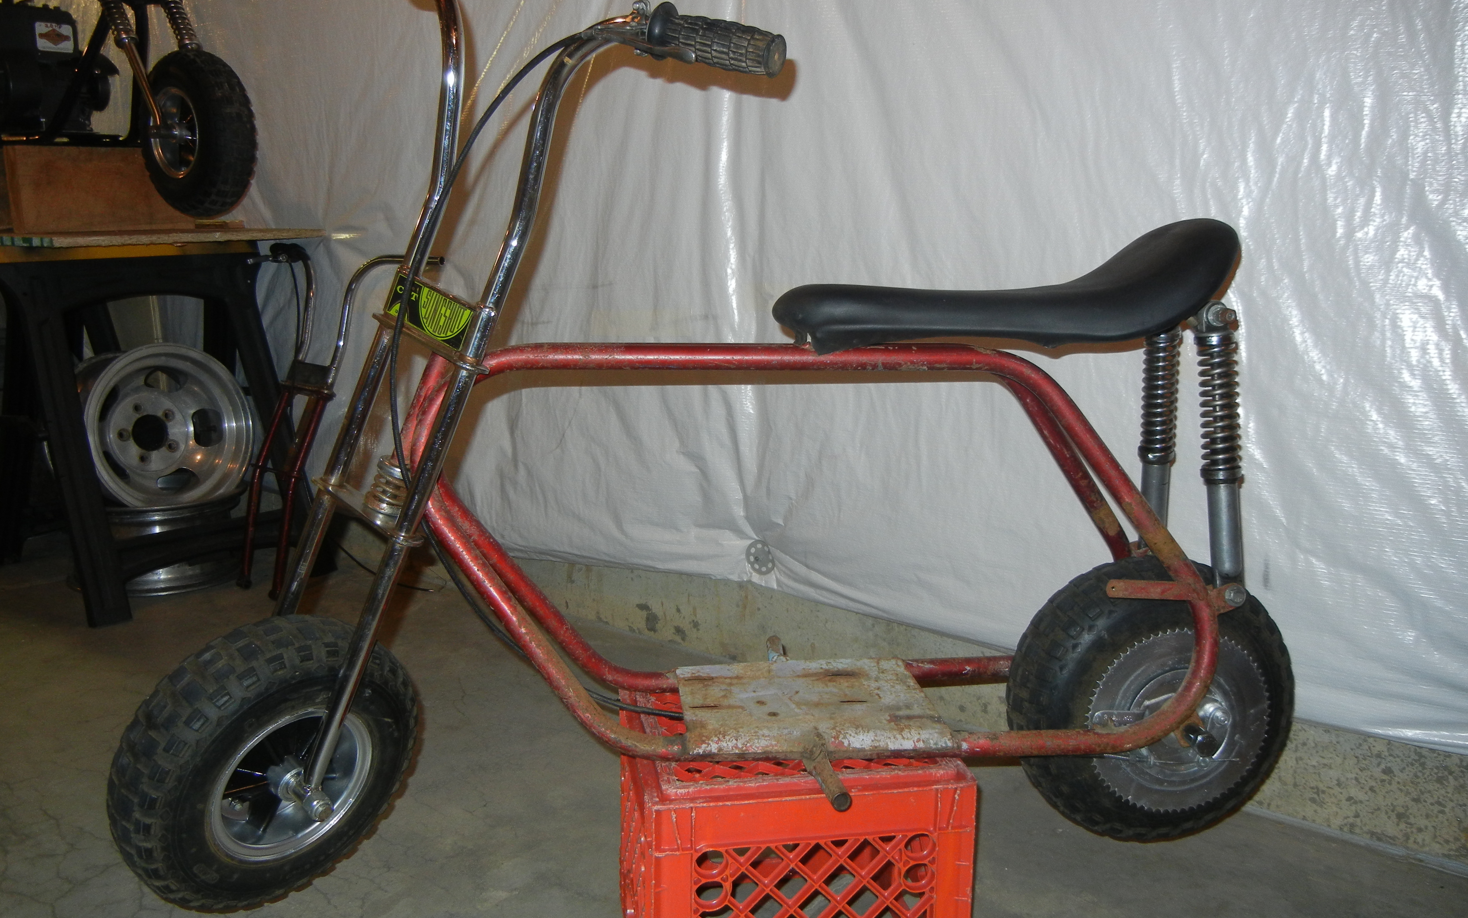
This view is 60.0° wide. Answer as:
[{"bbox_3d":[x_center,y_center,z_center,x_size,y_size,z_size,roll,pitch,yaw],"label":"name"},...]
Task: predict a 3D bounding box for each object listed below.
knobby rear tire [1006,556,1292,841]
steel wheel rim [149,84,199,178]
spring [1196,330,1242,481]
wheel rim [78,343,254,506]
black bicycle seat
[{"bbox_3d":[0.483,0.278,1.474,0.330,0.330,0.108,0,10,-7],"label":"knobby rear tire"},{"bbox_3d":[-1.097,-0.658,2.582,0.184,0.184,0.088,8,14,37],"label":"steel wheel rim"},{"bbox_3d":[0.512,-0.056,1.345,0.043,0.170,0.043,-6,7,-6],"label":"spring"},{"bbox_3d":[-1.341,-0.061,2.938,0.187,0.394,0.394,-2,6,38],"label":"wheel rim"},{"bbox_3d":[0.297,-0.187,1.368,0.517,0.147,0.200,0,10,-7],"label":"black bicycle seat"}]

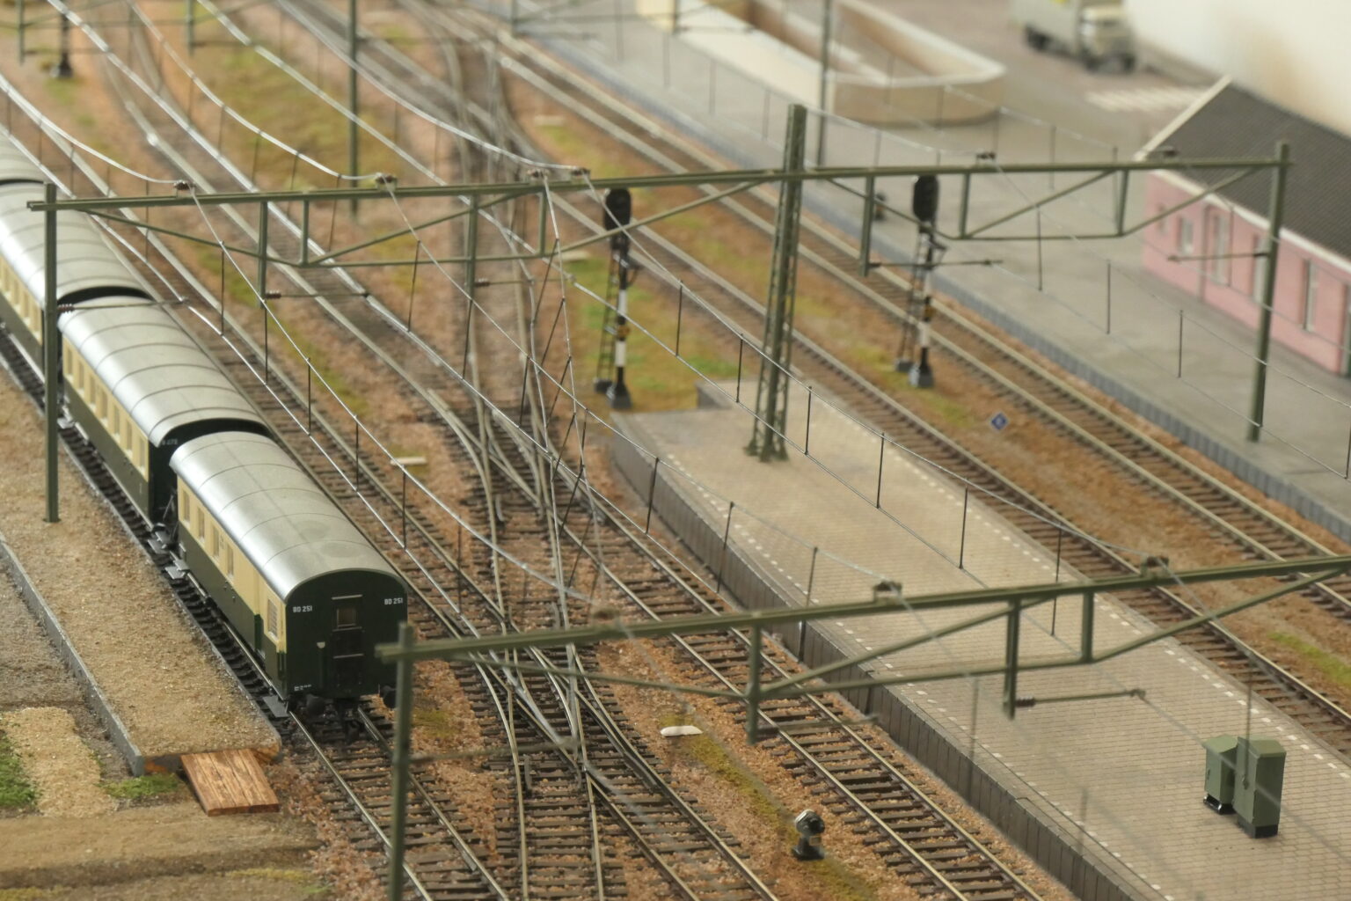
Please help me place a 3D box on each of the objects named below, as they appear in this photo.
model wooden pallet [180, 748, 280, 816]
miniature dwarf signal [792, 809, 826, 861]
[{"bbox_3d":[-0.108,0.081,1.023,0.018,0.002,0.028,-3,25,-20],"label":"model wooden pallet"},{"bbox_3d":[0.032,0.091,0.999,0.007,0.011,0.006,-3,16,-18],"label":"miniature dwarf signal"}]

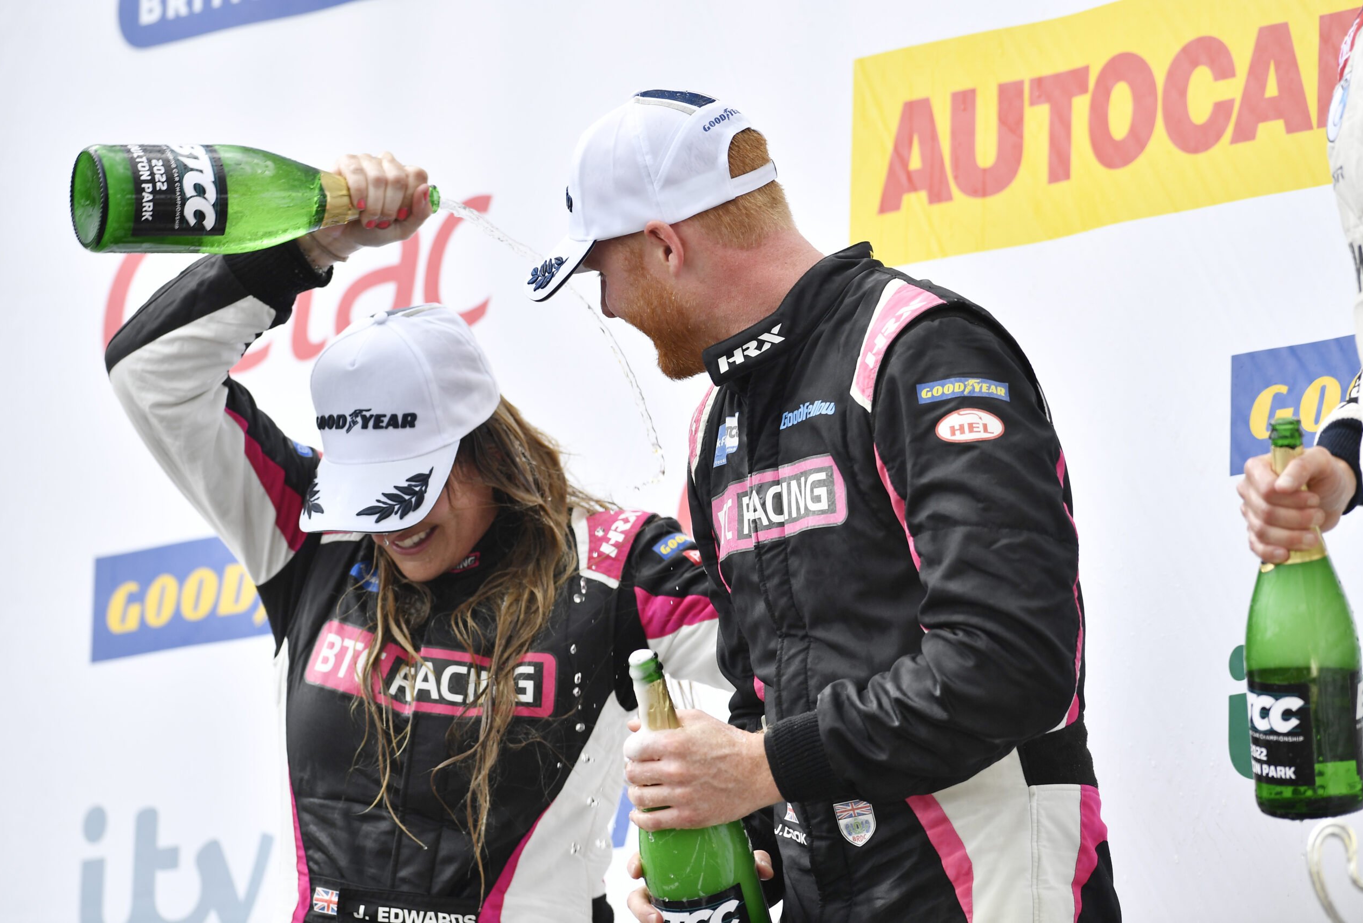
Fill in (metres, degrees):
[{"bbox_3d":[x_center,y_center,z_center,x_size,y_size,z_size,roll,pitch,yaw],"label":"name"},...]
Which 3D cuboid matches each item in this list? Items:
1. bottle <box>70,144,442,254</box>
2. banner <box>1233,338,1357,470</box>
[{"bbox_3d":[-0.431,-0.269,11.836,0.374,0.112,0.112,0,0,-19],"label":"bottle"},{"bbox_3d":[0.783,-0.085,11.753,0.600,0.128,0.010,-10,-17,44],"label":"banner"}]

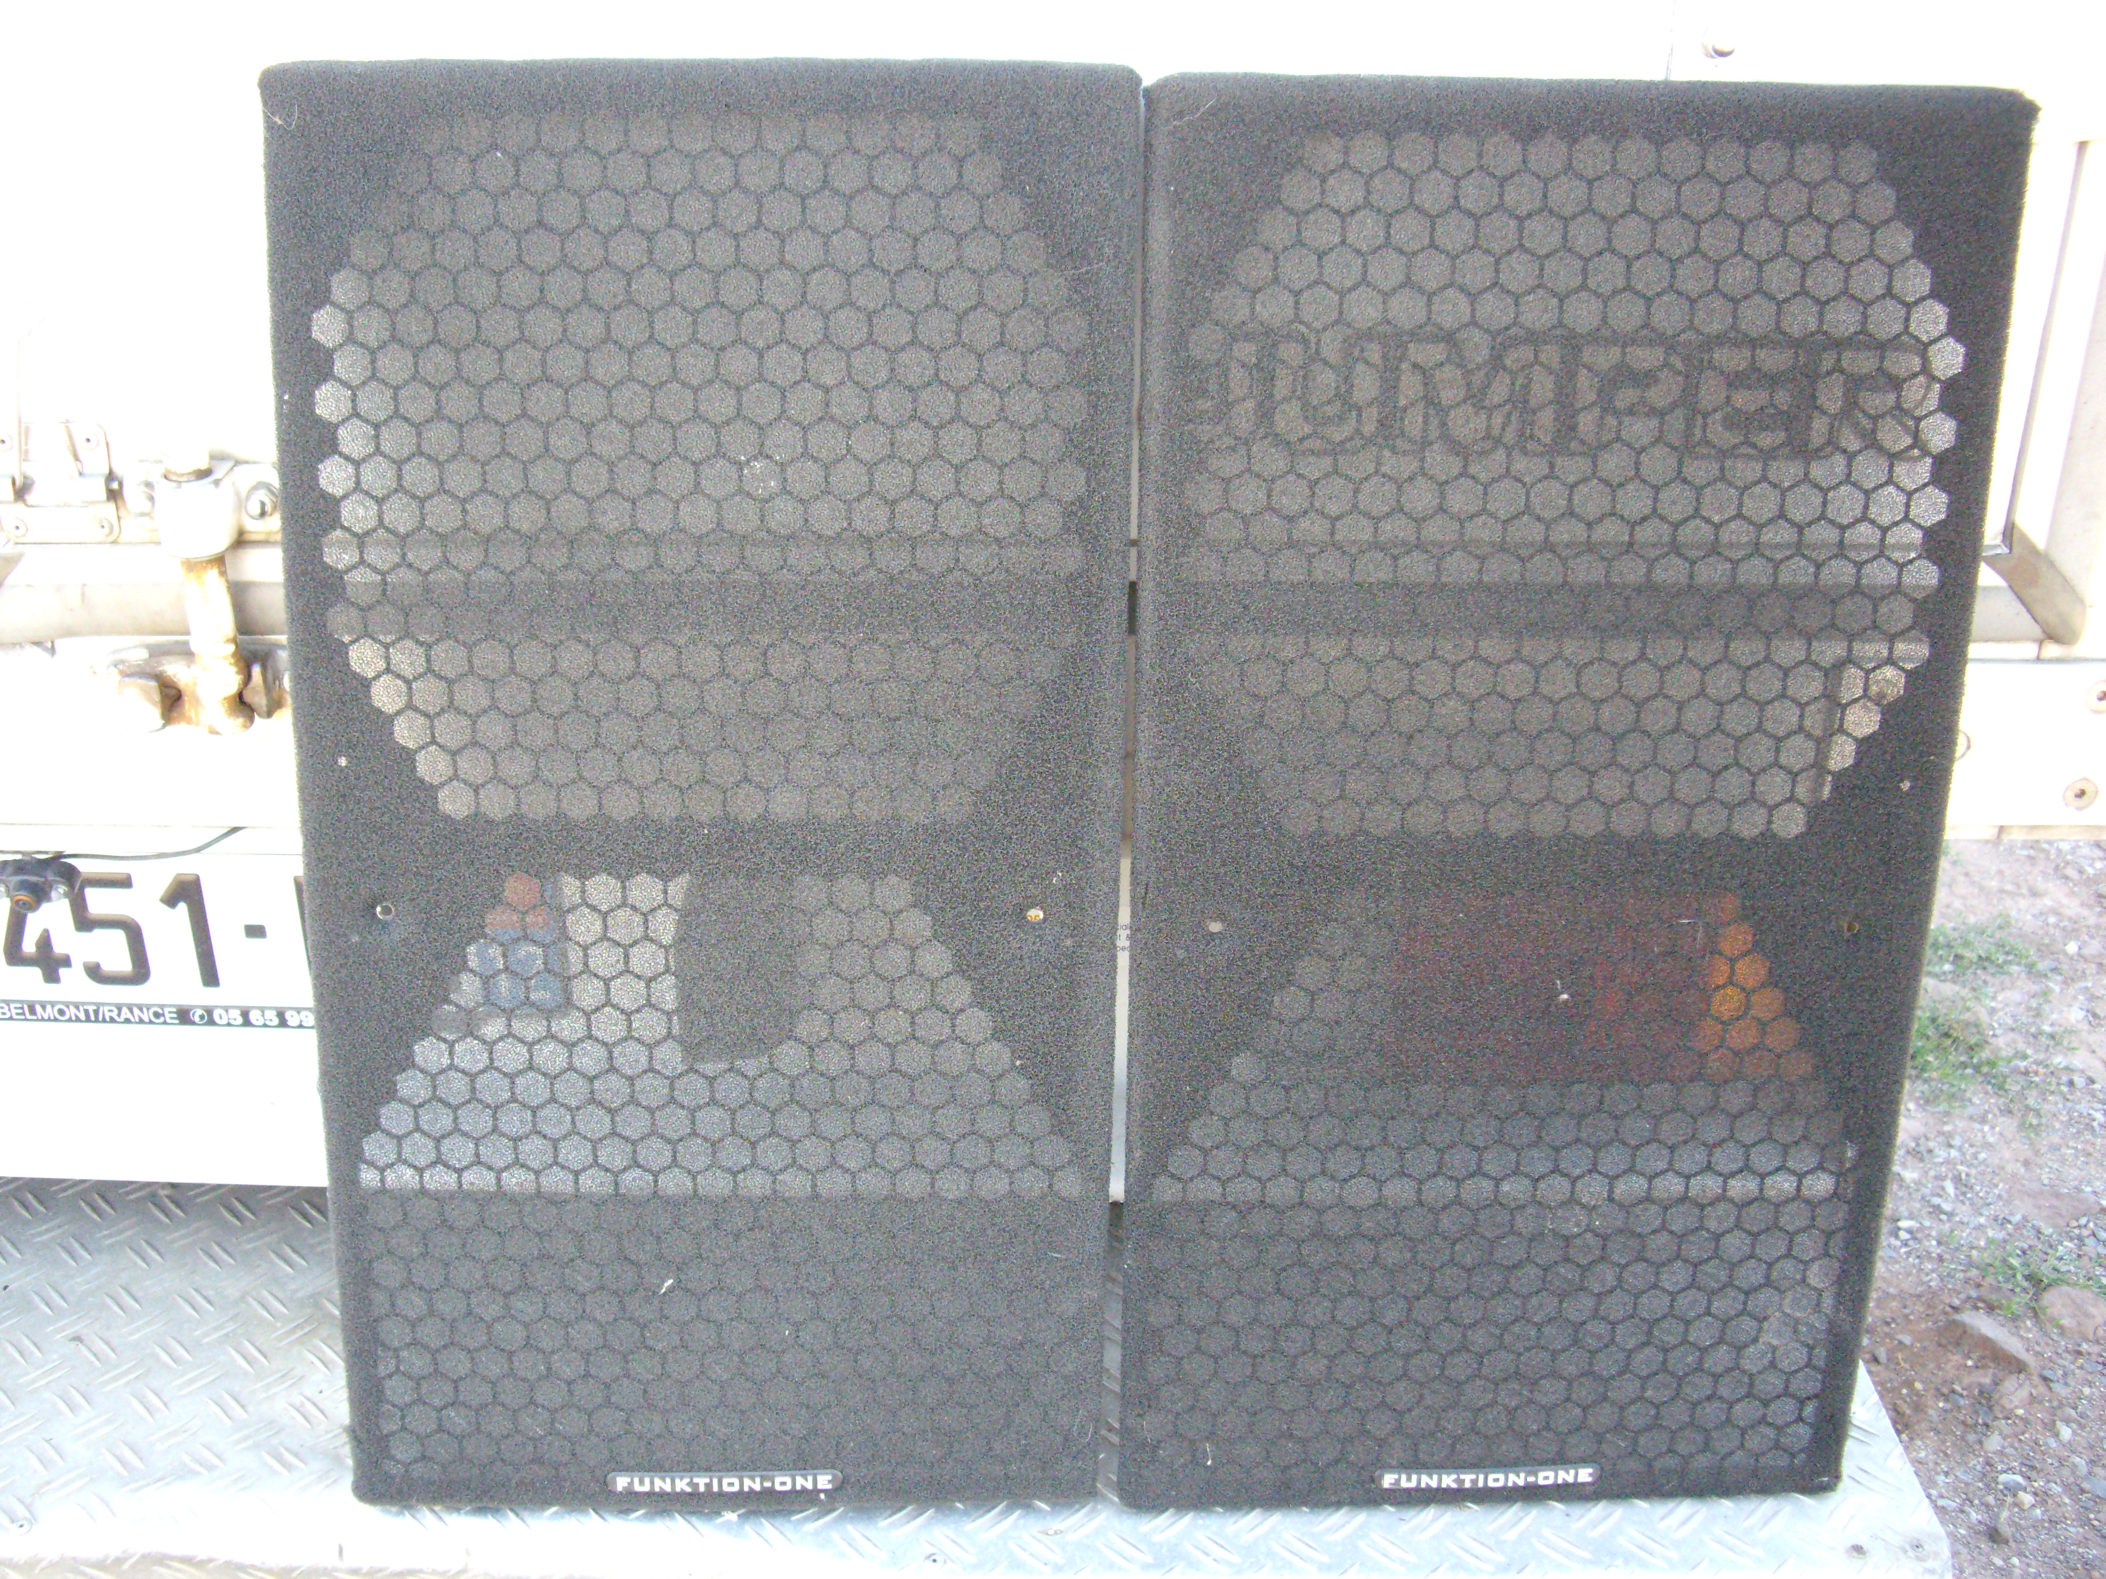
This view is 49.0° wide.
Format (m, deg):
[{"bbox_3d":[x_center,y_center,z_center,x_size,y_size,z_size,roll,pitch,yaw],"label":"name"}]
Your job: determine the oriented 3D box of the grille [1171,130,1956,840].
[{"bbox_3d":[0.238,-0.132,1.057,0.362,0.334,0.020,0,19,-1],"label":"grille"}]

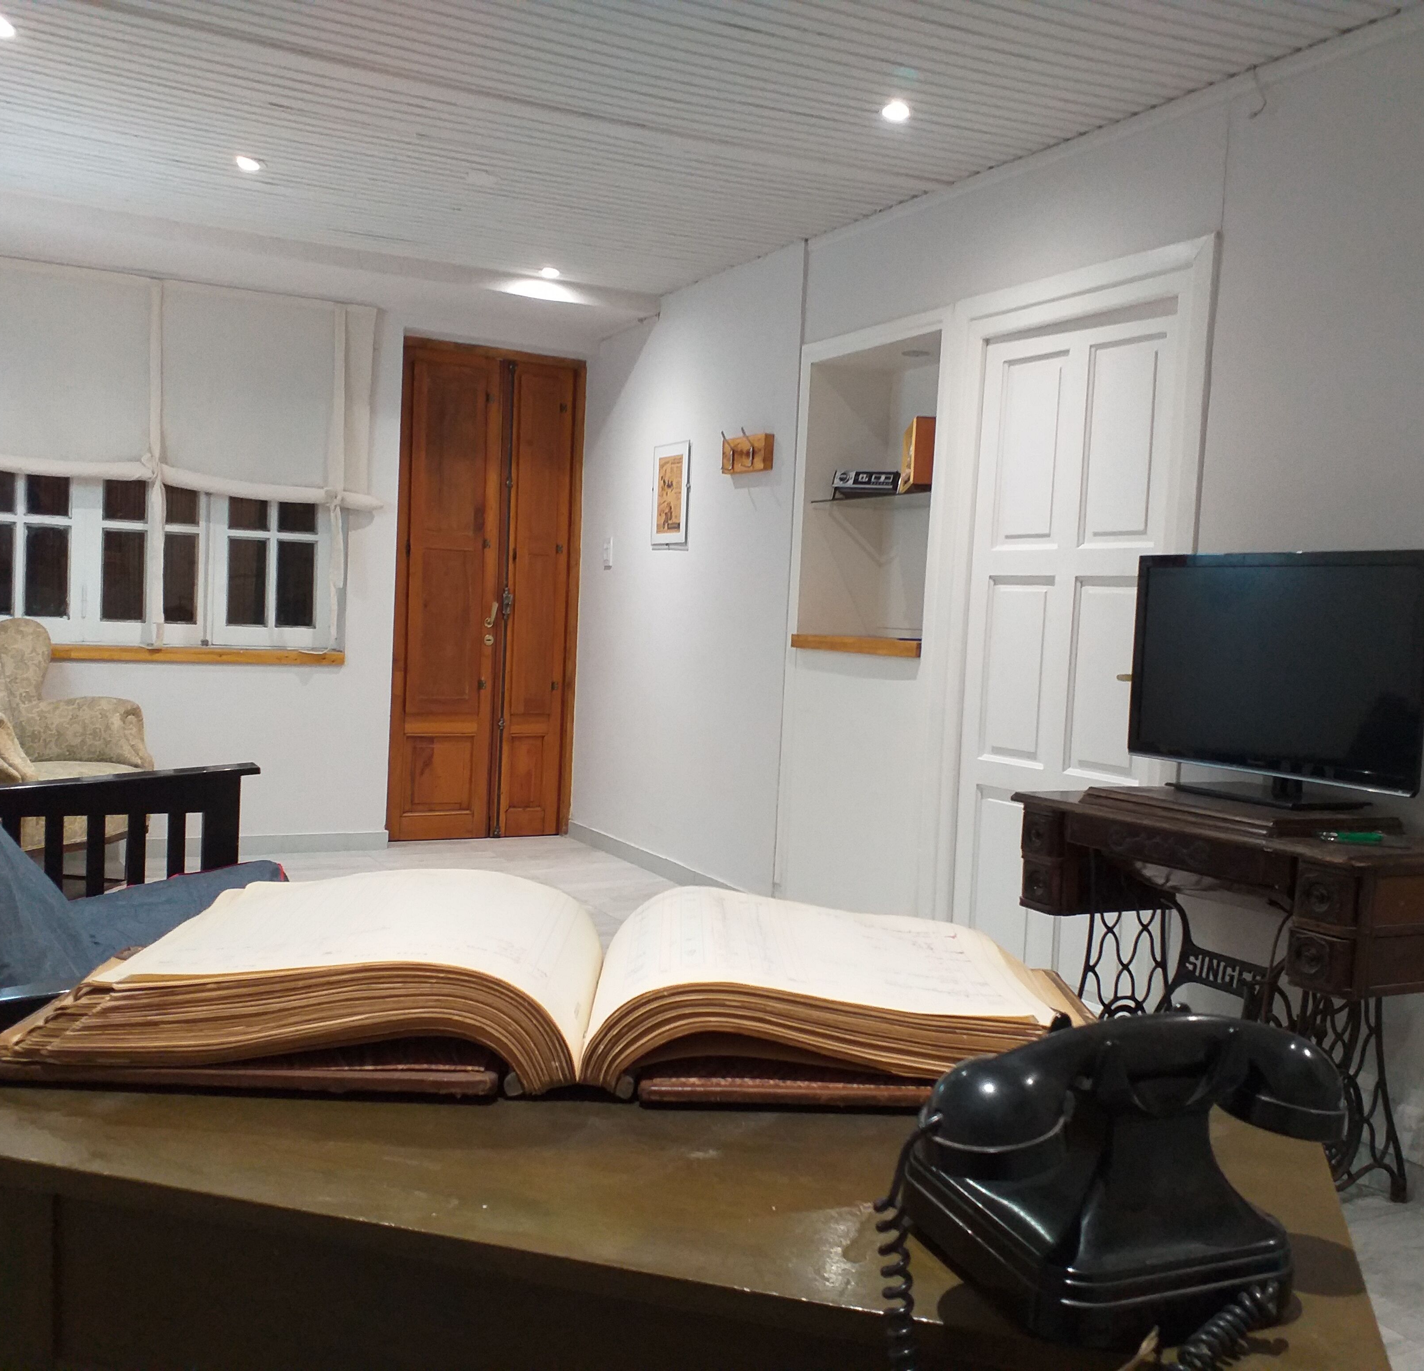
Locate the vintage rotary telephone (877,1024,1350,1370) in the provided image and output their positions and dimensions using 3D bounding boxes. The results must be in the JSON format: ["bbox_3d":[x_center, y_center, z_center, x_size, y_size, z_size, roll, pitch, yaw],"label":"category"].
[{"bbox_3d":[0.221,0.257,0.778,0.240,0.156,0.165,2,4,-19],"label":"vintage rotary telephone"}]

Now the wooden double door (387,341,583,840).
[{"bbox_3d":[-1.045,-0.420,6.410,0.866,2.277,0.070,1,4,-26],"label":"wooden double door"}]

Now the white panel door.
[{"bbox_3d":[0.975,-0.007,3.822,0.045,1.944,0.681,0,4,-35],"label":"white panel door"}]

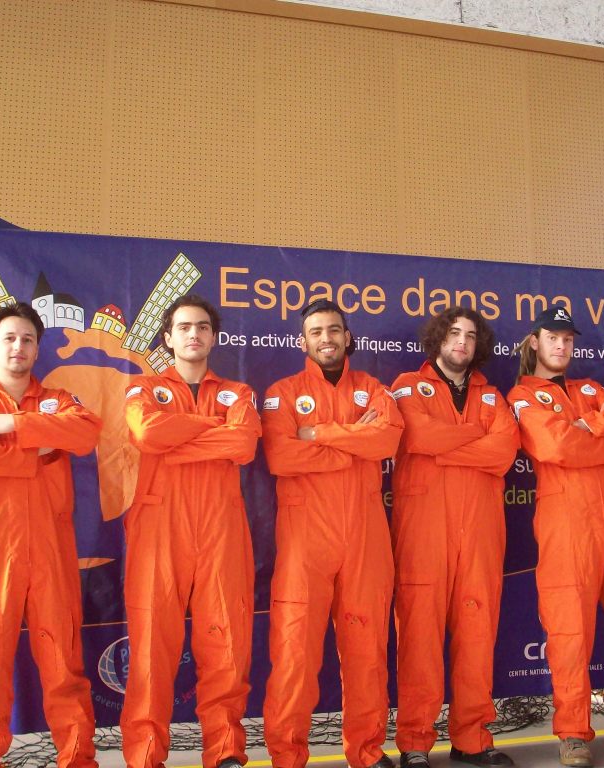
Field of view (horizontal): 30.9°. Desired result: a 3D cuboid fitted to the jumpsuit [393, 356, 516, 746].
[{"bbox_3d":[0.564,0.634,4.051,0.500,1.436,0.400,1,-6,-9],"label":"jumpsuit"}]

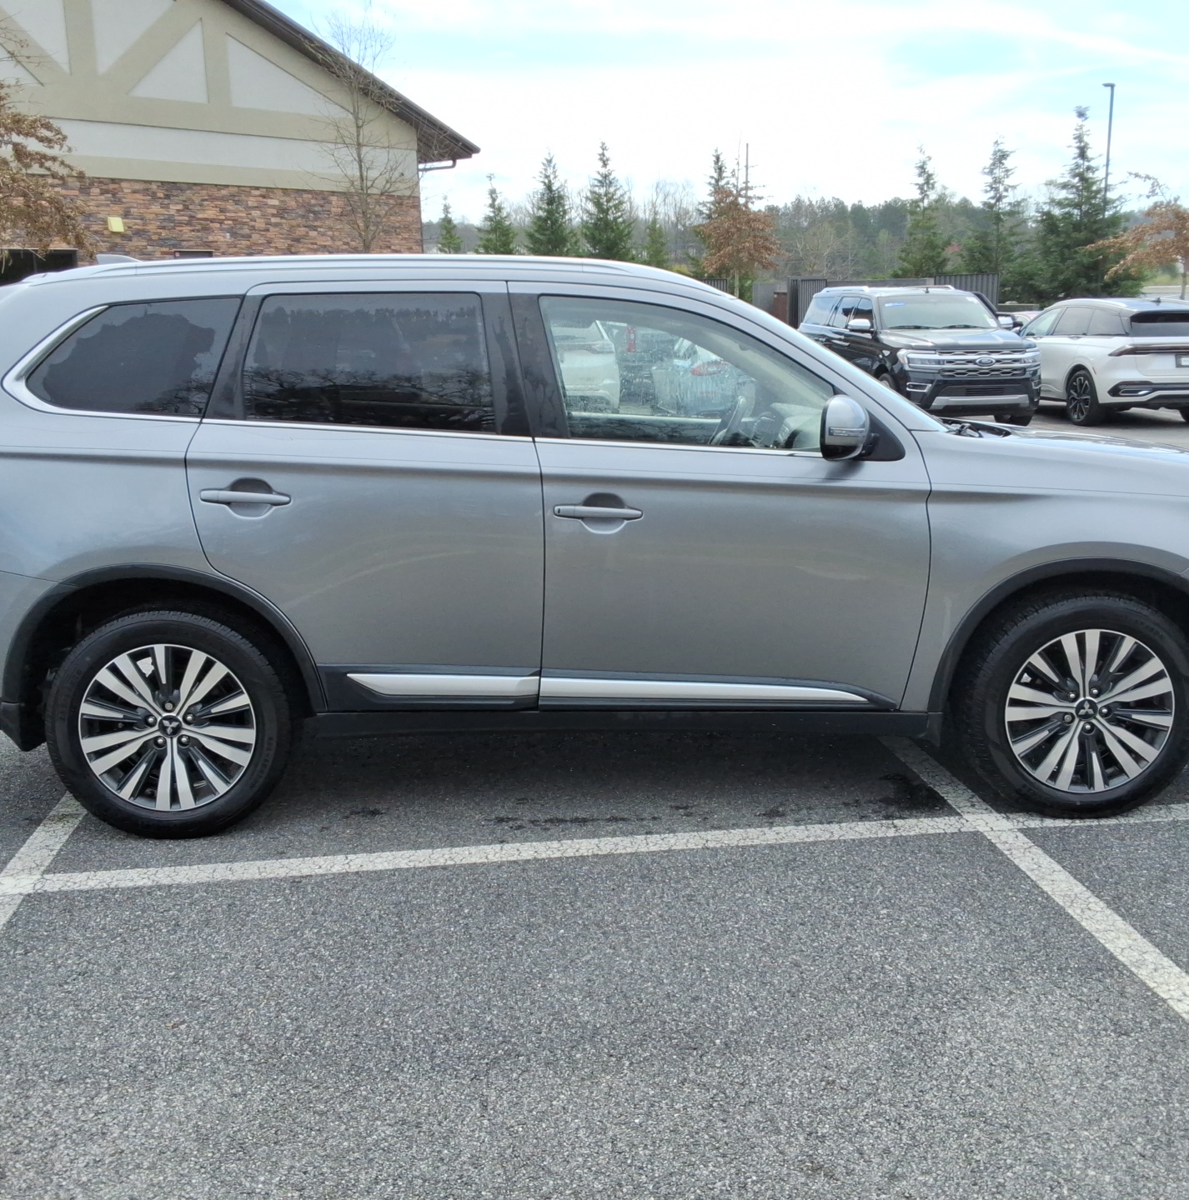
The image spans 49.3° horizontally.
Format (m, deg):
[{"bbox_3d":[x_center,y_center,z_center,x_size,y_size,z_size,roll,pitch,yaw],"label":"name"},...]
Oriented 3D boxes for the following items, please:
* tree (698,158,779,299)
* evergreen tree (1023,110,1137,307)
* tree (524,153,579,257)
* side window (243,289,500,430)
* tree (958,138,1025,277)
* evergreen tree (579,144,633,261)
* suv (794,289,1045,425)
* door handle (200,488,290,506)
[{"bbox_3d":[3.817,-9.064,34.675,2.300,5.290,2.300,0,12,6],"label":"tree"},{"bbox_3d":[13.763,-10.310,36.721,4.000,6.910,4.000,-1,12,0],"label":"evergreen tree"},{"bbox_3d":[-1.345,-11.316,42.568,2.500,6.450,2.500,-1,12,-1],"label":"tree"},{"bbox_3d":[-0.627,-0.661,3.617,0.700,0.400,0.060,-1,-4,-1],"label":"side window"},{"bbox_3d":[11.551,-10.379,38.011,2.500,6.060,2.500,3,12,16],"label":"tree"},{"bbox_3d":[0.512,-14.522,54.424,3.100,9.024,3.100,-1,12,0],"label":"evergreen tree"},{"bbox_3d":[4.560,-3.620,18.980,2.080,1.930,5.330,-3,12,-8],"label":"suv"},{"bbox_3d":[-0.973,-0.291,3.632,0.256,0.045,0.050,-1,12,-1],"label":"door handle"}]

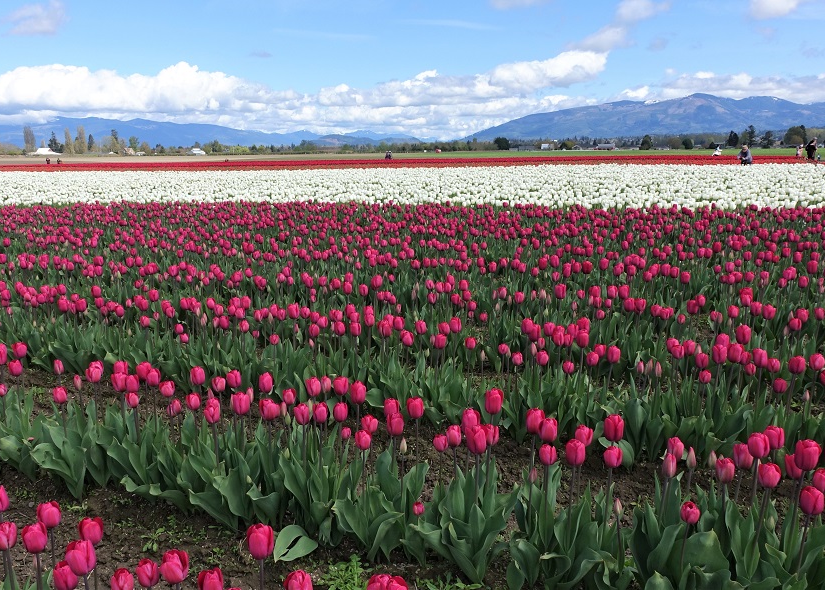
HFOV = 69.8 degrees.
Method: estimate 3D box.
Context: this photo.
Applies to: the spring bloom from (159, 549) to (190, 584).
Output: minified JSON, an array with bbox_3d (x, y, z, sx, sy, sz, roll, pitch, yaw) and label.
[{"bbox_3d":[-0.479,0.549,1.192,0.058,0.073,0.058,-7,15,-25],"label":"spring bloom"}]

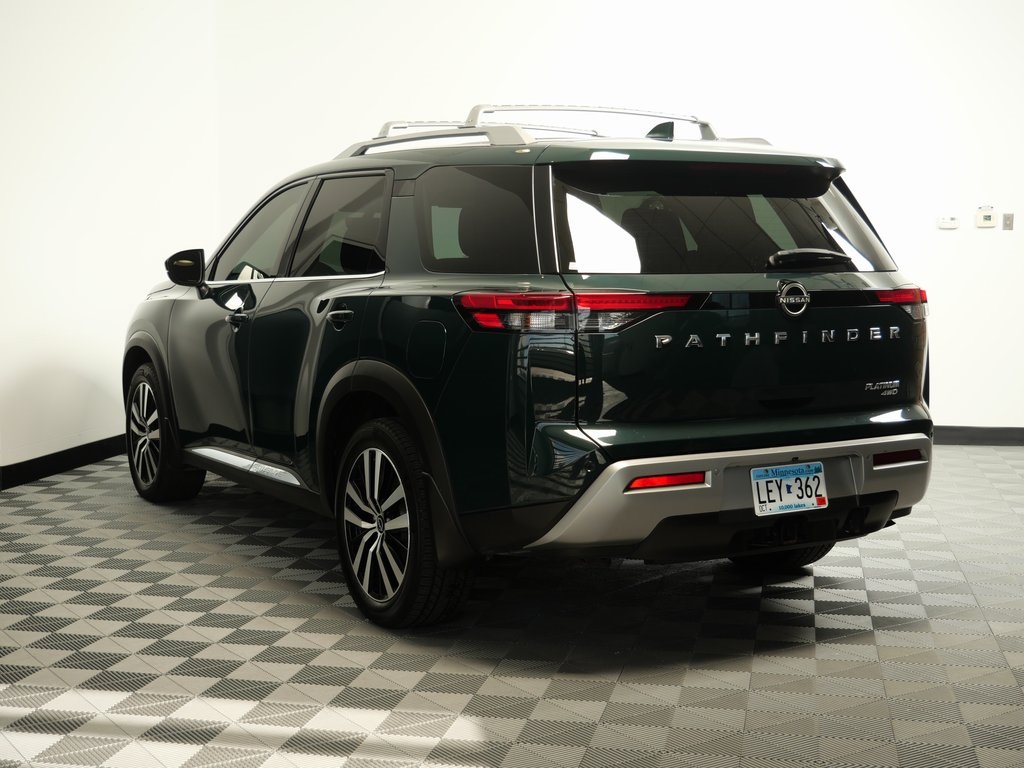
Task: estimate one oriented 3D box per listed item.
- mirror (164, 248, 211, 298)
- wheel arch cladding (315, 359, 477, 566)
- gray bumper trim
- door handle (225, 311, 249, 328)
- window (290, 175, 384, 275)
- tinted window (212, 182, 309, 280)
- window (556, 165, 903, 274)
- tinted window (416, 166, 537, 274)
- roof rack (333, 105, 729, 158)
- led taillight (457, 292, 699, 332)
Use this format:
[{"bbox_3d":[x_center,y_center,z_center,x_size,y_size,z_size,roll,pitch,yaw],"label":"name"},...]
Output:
[{"bbox_3d":[-1.527,-0.526,6.418,0.220,0.220,0.140,-3,6,-31],"label":"mirror"},{"bbox_3d":[-0.402,0.239,4.726,0.130,0.635,1.230,-3,6,-31],"label":"wheel arch cladding"},{"bbox_3d":[0.858,0.328,4.455,1.780,0.295,0.250,-3,6,-31],"label":"gray bumper trim"},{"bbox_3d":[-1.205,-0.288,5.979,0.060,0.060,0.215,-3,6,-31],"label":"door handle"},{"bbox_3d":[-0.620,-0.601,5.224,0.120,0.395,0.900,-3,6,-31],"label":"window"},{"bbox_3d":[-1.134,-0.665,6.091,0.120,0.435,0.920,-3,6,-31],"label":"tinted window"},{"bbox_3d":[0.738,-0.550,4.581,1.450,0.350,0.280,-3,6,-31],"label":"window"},{"bbox_3d":[-0.116,-0.548,4.488,0.130,0.360,0.750,-4,7,-41],"label":"tinted window"},{"bbox_3d":[0.177,-0.967,5.486,1.260,0.170,1.650,-3,6,-31],"label":"roof rack"},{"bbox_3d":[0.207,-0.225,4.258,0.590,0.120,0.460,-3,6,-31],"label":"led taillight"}]

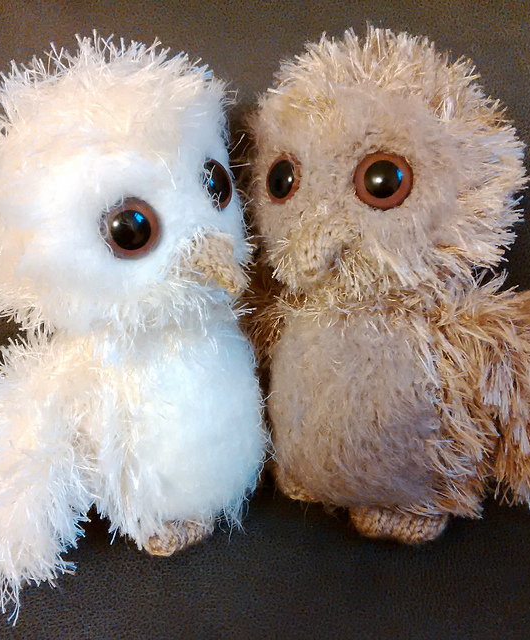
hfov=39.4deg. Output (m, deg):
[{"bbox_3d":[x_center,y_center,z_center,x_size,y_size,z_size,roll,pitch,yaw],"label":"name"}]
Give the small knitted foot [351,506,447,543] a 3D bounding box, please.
[{"bbox_3d":[0.060,0.085,0.328,0.041,0.018,0.028,11,30,17],"label":"small knitted foot"}]

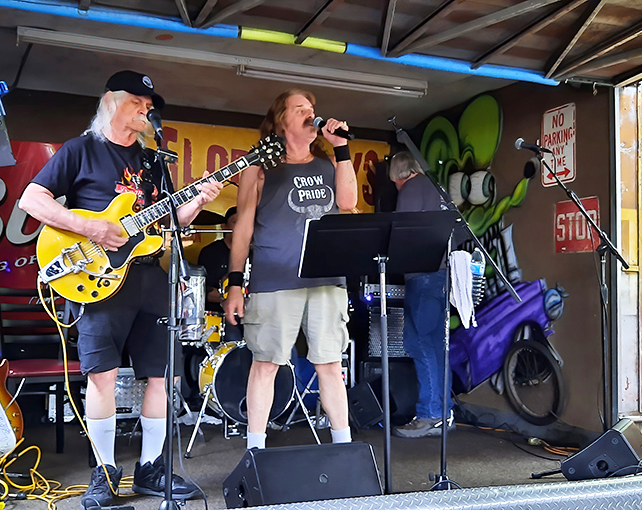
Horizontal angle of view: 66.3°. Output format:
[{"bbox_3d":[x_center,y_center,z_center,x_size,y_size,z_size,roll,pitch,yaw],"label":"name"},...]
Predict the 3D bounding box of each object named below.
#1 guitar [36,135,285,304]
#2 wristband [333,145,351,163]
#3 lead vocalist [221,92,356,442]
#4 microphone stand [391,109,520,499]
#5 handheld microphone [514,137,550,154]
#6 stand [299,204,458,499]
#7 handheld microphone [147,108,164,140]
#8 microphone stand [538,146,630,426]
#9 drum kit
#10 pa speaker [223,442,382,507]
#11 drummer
[{"bbox_3d":[-0.559,-0.175,1.836,1.030,0.405,0.080,-32,-12,-5],"label":"guitar"},{"bbox_3d":[0.097,-0.459,2.220,0.070,0.070,0.062,-9,-3,0],"label":"wristband"},{"bbox_3d":[-0.145,0.103,2.330,0.600,1.810,0.410,2,-3,-21],"label":"lead vocalist"},{"bbox_3d":[0.540,0.232,2.000,0.580,1.550,0.500,1,-3,6],"label":"microphone stand"},{"bbox_3d":[0.985,-0.513,2.320,0.170,0.052,0.052,17,0,17],"label":"handheld microphone"},{"bbox_3d":[0.238,0.421,1.900,0.570,1.150,0.460,1,-3,-7],"label":"stand"},{"bbox_3d":[-0.616,-0.496,1.840,0.052,0.165,0.052,-34,-43,-1],"label":"handheld microphone"},{"bbox_3d":[1.245,0.288,2.330,0.520,1.500,0.480,1,-3,9],"label":"microphone stand"},{"bbox_3d":[-0.469,0.478,3.050,1.150,1.140,1.000,2,-3,-22],"label":"drum kit"},{"bbox_3d":[-0.070,0.844,1.860,0.500,0.290,0.360,2,-3,-19],"label":"pa speaker"},{"bbox_3d":[-0.609,0.366,3.420,0.580,1.380,0.750,2,-3,-18],"label":"drummer"}]

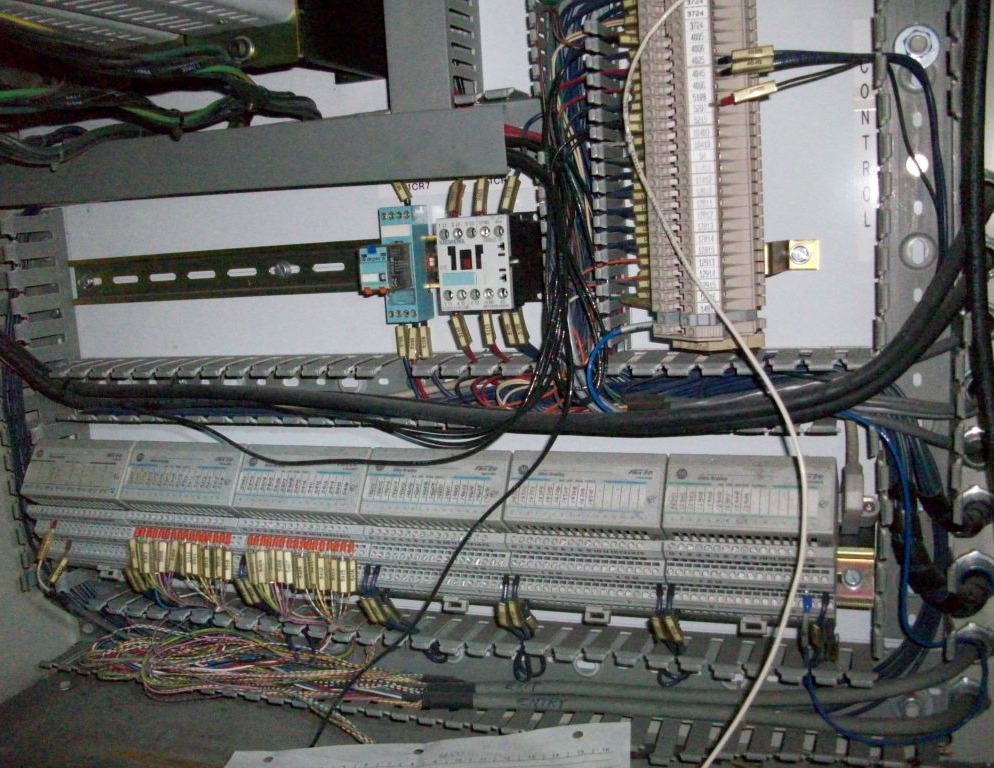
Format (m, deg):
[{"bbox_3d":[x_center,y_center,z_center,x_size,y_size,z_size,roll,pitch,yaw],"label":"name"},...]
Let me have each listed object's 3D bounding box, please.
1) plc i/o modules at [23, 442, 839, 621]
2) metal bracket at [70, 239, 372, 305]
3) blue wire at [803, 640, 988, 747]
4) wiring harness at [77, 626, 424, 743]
[{"bbox_3d":[-0.074,0.088,0.661,0.564,0.096,0.068,0,10,20],"label":"plc i/o modules"},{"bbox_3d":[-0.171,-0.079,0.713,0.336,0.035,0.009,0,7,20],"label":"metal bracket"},{"bbox_3d":[0.211,0.166,0.536,0.089,0.048,0.035,0,7,20],"label":"blue wire"},{"bbox_3d":[-0.178,0.206,0.696,0.274,0.062,0.045,0,7,20],"label":"wiring harness"}]

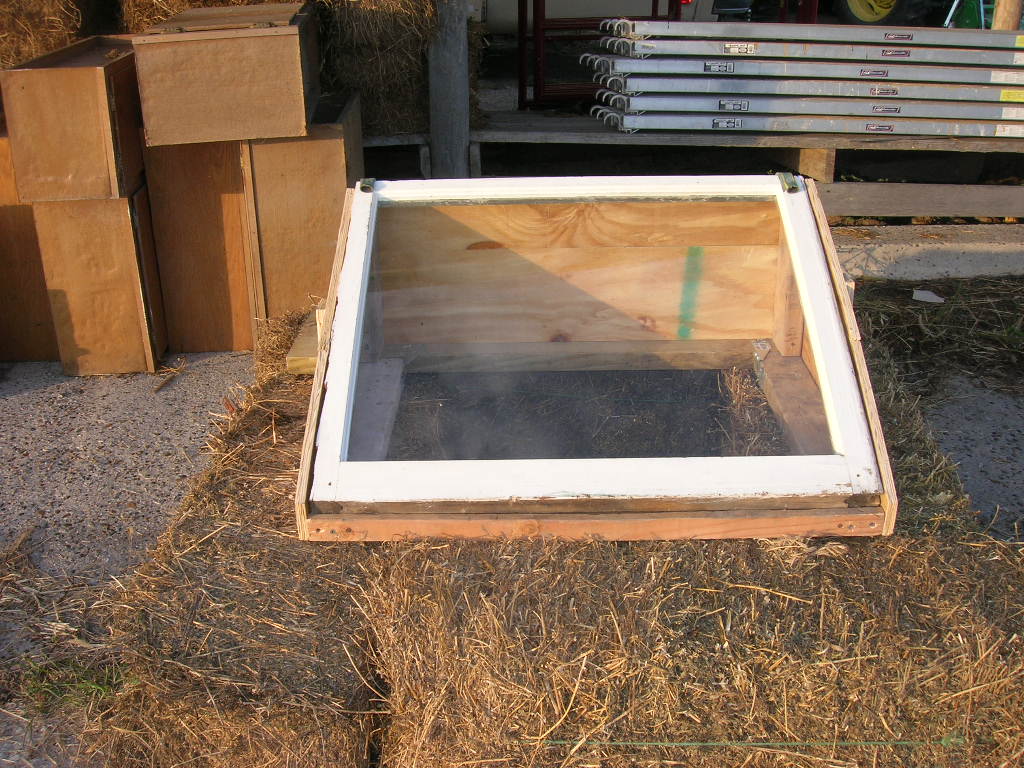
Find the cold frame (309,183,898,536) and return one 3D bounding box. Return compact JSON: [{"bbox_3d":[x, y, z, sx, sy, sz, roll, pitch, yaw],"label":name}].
[{"bbox_3d":[0.134,-0.088,1.839,0.950,0.405,0.700,-1,26,2],"label":"cold frame"}]

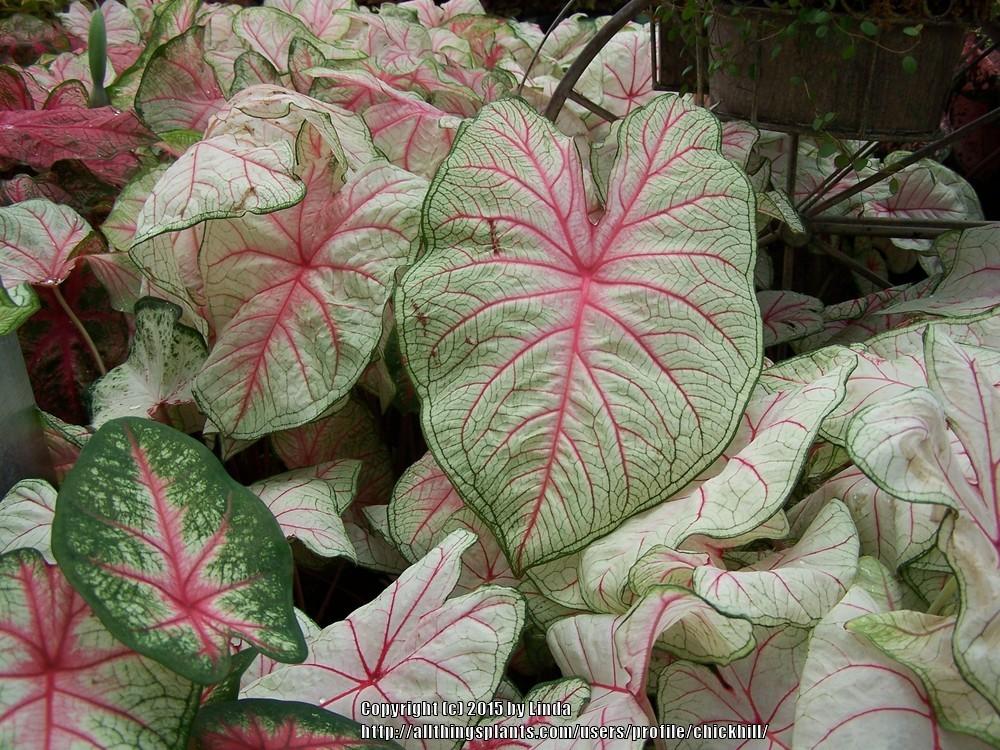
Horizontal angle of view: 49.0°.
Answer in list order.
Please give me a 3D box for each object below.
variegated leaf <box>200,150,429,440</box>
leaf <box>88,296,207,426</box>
[{"bbox_3d":[-0.149,-0.065,0.870,0.175,0.215,0.080,6,-18,5],"label":"variegated leaf"},{"bbox_3d":[-0.288,-0.007,0.900,0.095,0.105,0.060,2,-6,6],"label":"leaf"}]

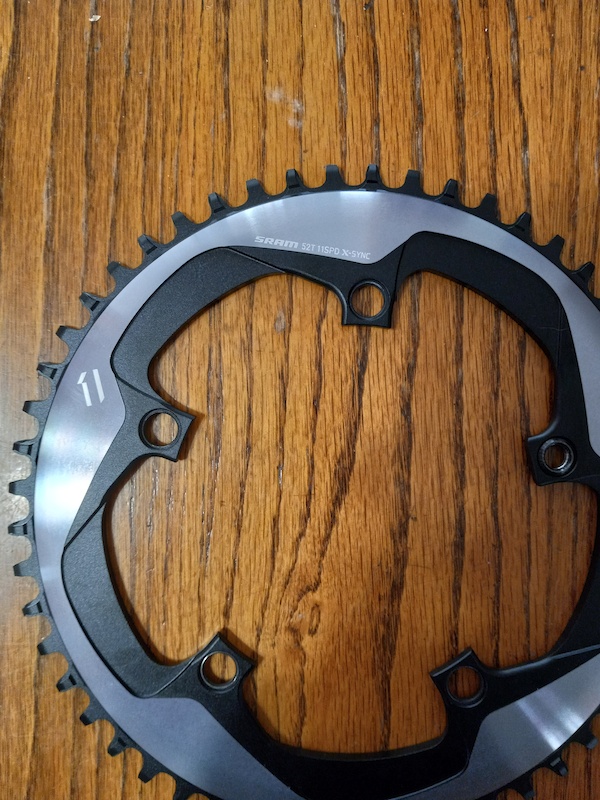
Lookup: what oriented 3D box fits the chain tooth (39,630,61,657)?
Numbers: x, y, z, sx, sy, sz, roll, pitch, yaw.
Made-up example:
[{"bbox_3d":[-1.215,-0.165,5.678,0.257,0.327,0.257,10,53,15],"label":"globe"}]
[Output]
[{"bbox_3d":[-0.078,0.077,0.195,0.006,0.003,0.005,-24,90,-1],"label":"chain tooth"}]

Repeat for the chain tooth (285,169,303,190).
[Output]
[{"bbox_3d":[-0.002,-0.069,0.198,0.006,0.003,0.007,-11,90,-1],"label":"chain tooth"}]

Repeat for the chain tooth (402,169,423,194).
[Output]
[{"bbox_3d":[0.036,-0.069,0.198,0.005,0.003,0.007,10,90,-1],"label":"chain tooth"}]

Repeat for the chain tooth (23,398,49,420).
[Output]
[{"bbox_3d":[-0.083,0.003,0.195,0.006,0.003,0.005,17,89,-1],"label":"chain tooth"}]

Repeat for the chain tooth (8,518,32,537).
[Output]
[{"bbox_3d":[-0.087,0.040,0.195,0.007,0.003,0.005,-4,90,-1],"label":"chain tooth"}]

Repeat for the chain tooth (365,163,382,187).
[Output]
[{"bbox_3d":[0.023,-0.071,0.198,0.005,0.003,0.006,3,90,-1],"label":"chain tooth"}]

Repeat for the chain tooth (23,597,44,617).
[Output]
[{"bbox_3d":[-0.083,0.065,0.195,0.007,0.003,0.006,-18,90,-1],"label":"chain tooth"}]

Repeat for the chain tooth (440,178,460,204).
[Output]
[{"bbox_3d":[0.048,-0.066,0.198,0.006,0.003,0.007,17,89,-1],"label":"chain tooth"}]

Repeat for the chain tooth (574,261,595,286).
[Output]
[{"bbox_3d":[0.090,-0.041,0.199,0.006,0.003,0.007,45,89,0],"label":"chain tooth"}]

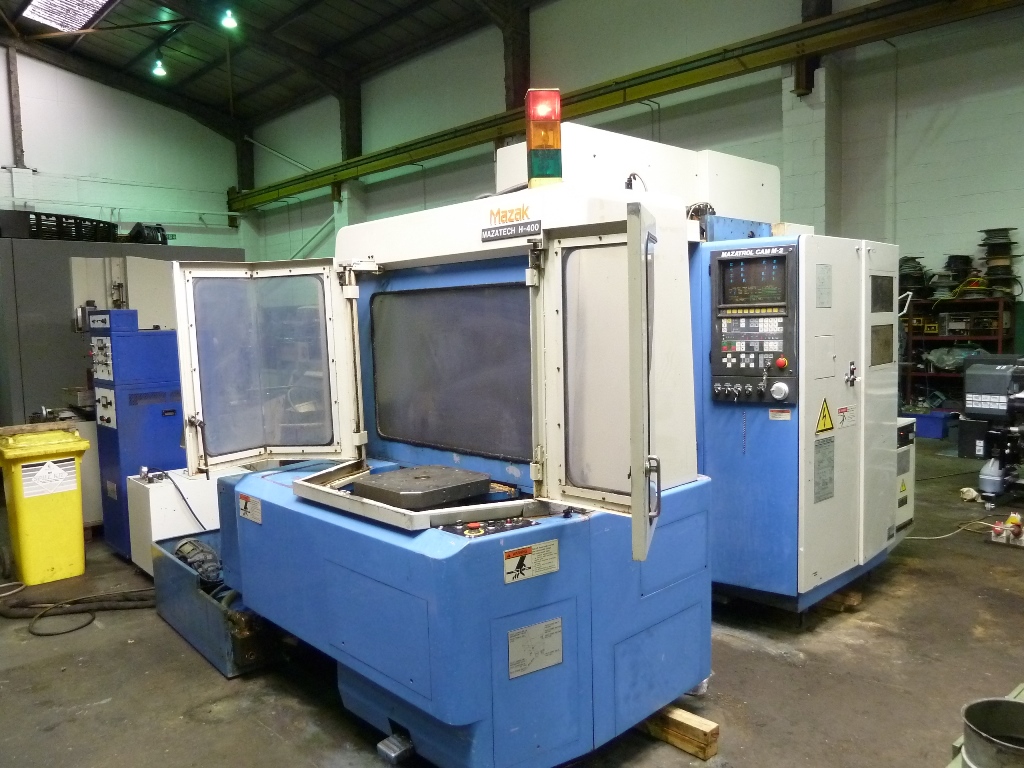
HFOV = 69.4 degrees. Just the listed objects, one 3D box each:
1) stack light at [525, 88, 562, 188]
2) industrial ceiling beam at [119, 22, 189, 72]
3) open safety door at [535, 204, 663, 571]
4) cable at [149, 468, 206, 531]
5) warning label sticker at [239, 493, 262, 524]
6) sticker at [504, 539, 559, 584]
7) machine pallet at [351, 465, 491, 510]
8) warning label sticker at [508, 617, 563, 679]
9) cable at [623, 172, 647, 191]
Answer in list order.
[{"bbox_3d":[0.106,-0.805,2.450,0.102,0.315,0.102,-2,5,-5],"label":"stack light"},{"bbox_3d":[-8.138,-7.681,16.881,4.800,0.200,0.120,3,7,44],"label":"industrial ceiling beam"},{"bbox_3d":[0.260,-0.030,2.059,0.241,0.845,0.678,-3,5,-19],"label":"open safety door"},{"bbox_3d":[-2.088,0.726,4.622,0.260,0.340,0.160,-6,7,-43],"label":"cable"},{"bbox_3d":[-1.053,0.504,2.982,0.003,0.100,0.200,-6,7,-43],"label":"warning label sticker"},{"bbox_3d":[0.063,0.541,2.255,0.197,0.097,0.003,-5,6,-32],"label":"sticker"},{"bbox_3d":[-0.327,0.373,2.712,0.400,0.055,0.400,-6,7,-43],"label":"machine pallet"},{"bbox_3d":[0.076,0.814,2.281,0.199,0.147,0.003,-5,6,-32],"label":"warning label sticker"},{"bbox_3d":[0.418,-0.681,2.500,0.075,0.065,0.030,-2,5,-6],"label":"cable"}]

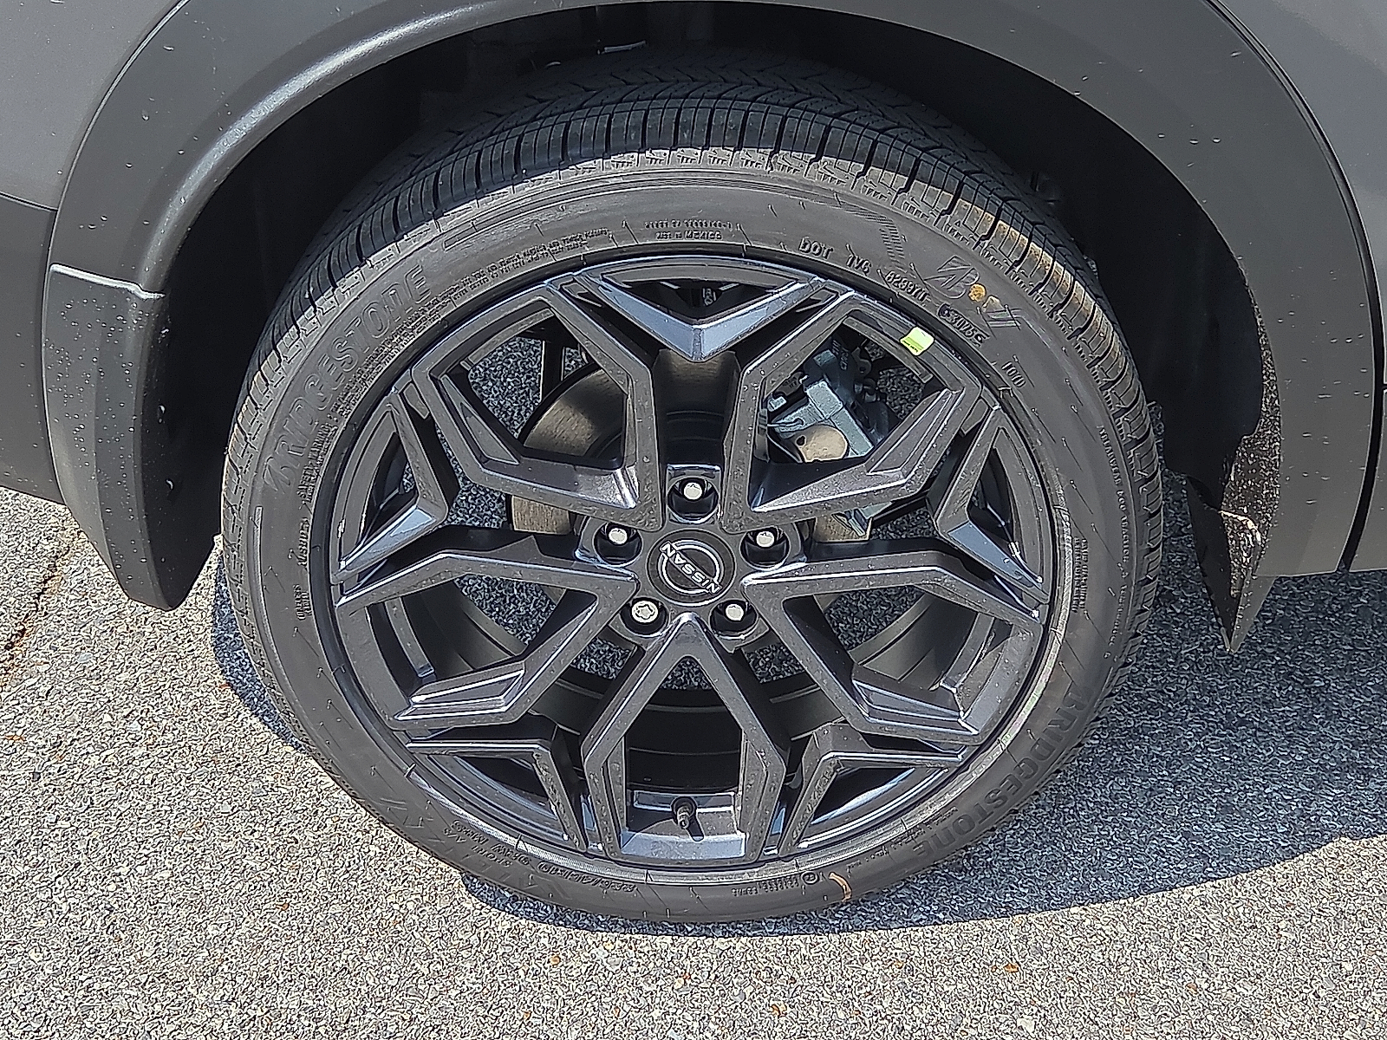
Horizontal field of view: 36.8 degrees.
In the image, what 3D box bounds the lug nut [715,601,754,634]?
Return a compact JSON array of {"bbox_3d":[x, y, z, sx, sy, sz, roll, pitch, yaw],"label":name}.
[{"bbox_3d":[0.032,0.066,1.569,0.026,0.026,0.026,0,31,2],"label":"lug nut"}]

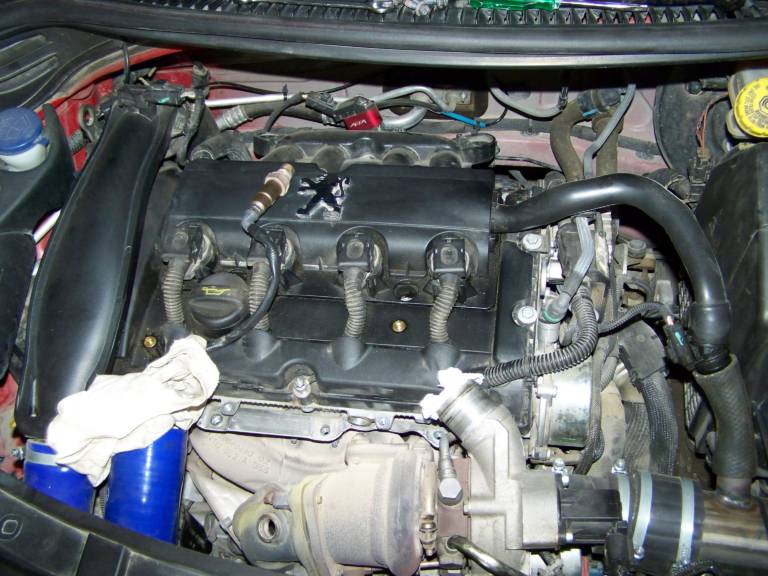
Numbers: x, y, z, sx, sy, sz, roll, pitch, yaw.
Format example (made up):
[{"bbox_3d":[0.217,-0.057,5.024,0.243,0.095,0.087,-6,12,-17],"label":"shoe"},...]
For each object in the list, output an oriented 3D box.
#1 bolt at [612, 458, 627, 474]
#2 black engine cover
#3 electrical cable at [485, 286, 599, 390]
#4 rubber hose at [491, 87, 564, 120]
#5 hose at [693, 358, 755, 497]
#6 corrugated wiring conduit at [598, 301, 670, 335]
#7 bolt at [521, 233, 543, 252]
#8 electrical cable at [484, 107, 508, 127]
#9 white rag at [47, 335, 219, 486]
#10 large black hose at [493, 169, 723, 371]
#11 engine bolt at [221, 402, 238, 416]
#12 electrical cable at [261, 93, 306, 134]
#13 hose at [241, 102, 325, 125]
[{"bbox_3d":[0.219,0.166,0.785,0.013,0.014,0.013,0,53,0],"label":"bolt"},{"bbox_3d":[-0.029,-0.001,0.800,0.340,0.090,0.225,3,63,9],"label":"black engine cover"},{"bbox_3d":[0.146,0.045,0.802,0.121,0.037,0.100,0,53,0],"label":"electrical cable"},{"bbox_3d":[0.161,-0.209,0.950,0.083,0.035,0.018,3,63,9],"label":"rubber hose"},{"bbox_3d":[0.315,0.130,0.769,0.043,0.139,0.040,-10,16,13],"label":"hose"},{"bbox_3d":[0.244,0.027,0.817,0.074,0.032,0.028,0,53,0],"label":"corrugated wiring conduit"},{"bbox_3d":[0.143,-0.044,0.815,0.020,0.015,0.020,-2,60,2],"label":"bolt"},{"bbox_3d":[0.126,-0.191,0.935,0.027,0.020,0.012,3,63,9],"label":"electrical cable"},{"bbox_3d":[-0.214,0.107,0.752,0.151,0.076,0.080,-34,60,-23],"label":"white rag"},{"bbox_3d":[0.199,-0.015,0.765,0.205,0.070,0.165,3,63,9],"label":"large black hose"},{"bbox_3d":[-0.144,0.113,0.785,0.016,0.011,0.016,4,73,6],"label":"engine bolt"},{"bbox_3d":[-0.112,-0.197,0.953,0.053,0.049,0.021,0,53,0],"label":"electrical cable"},{"bbox_3d":[-0.112,-0.195,0.930,0.090,0.024,0.020,3,63,9],"label":"hose"}]

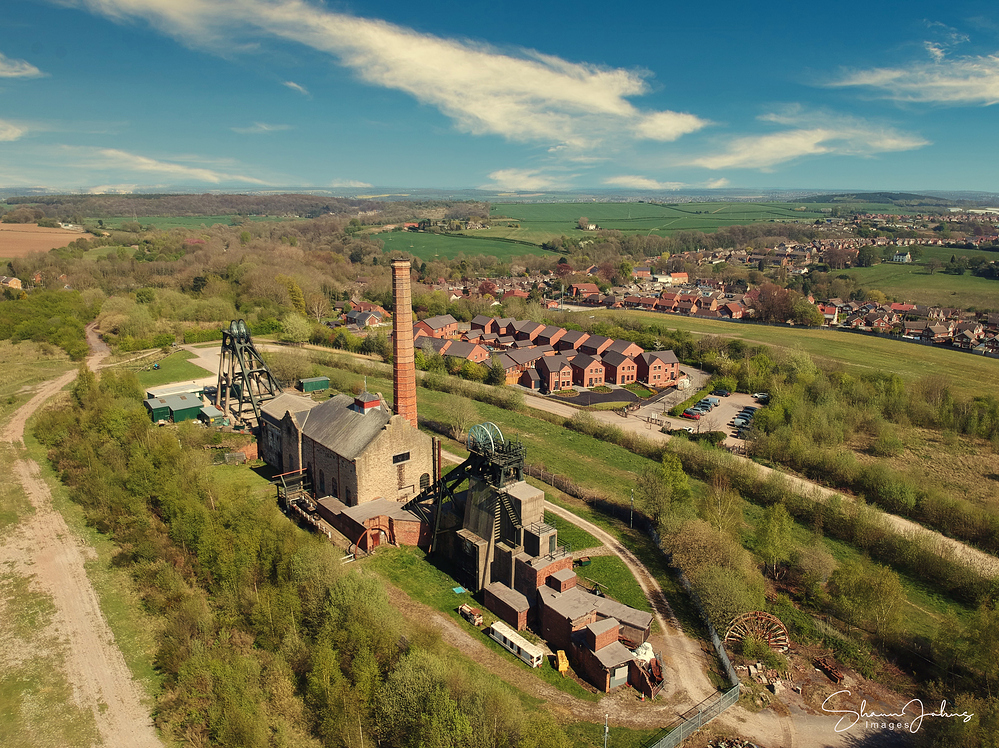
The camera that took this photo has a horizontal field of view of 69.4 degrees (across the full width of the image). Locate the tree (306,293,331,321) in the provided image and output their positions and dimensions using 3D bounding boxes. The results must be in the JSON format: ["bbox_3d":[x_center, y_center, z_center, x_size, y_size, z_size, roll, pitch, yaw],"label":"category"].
[{"bbox_3d":[-77.400,-28.400,308.690,10.000,12.800,10.000,0,14,0],"label":"tree"}]

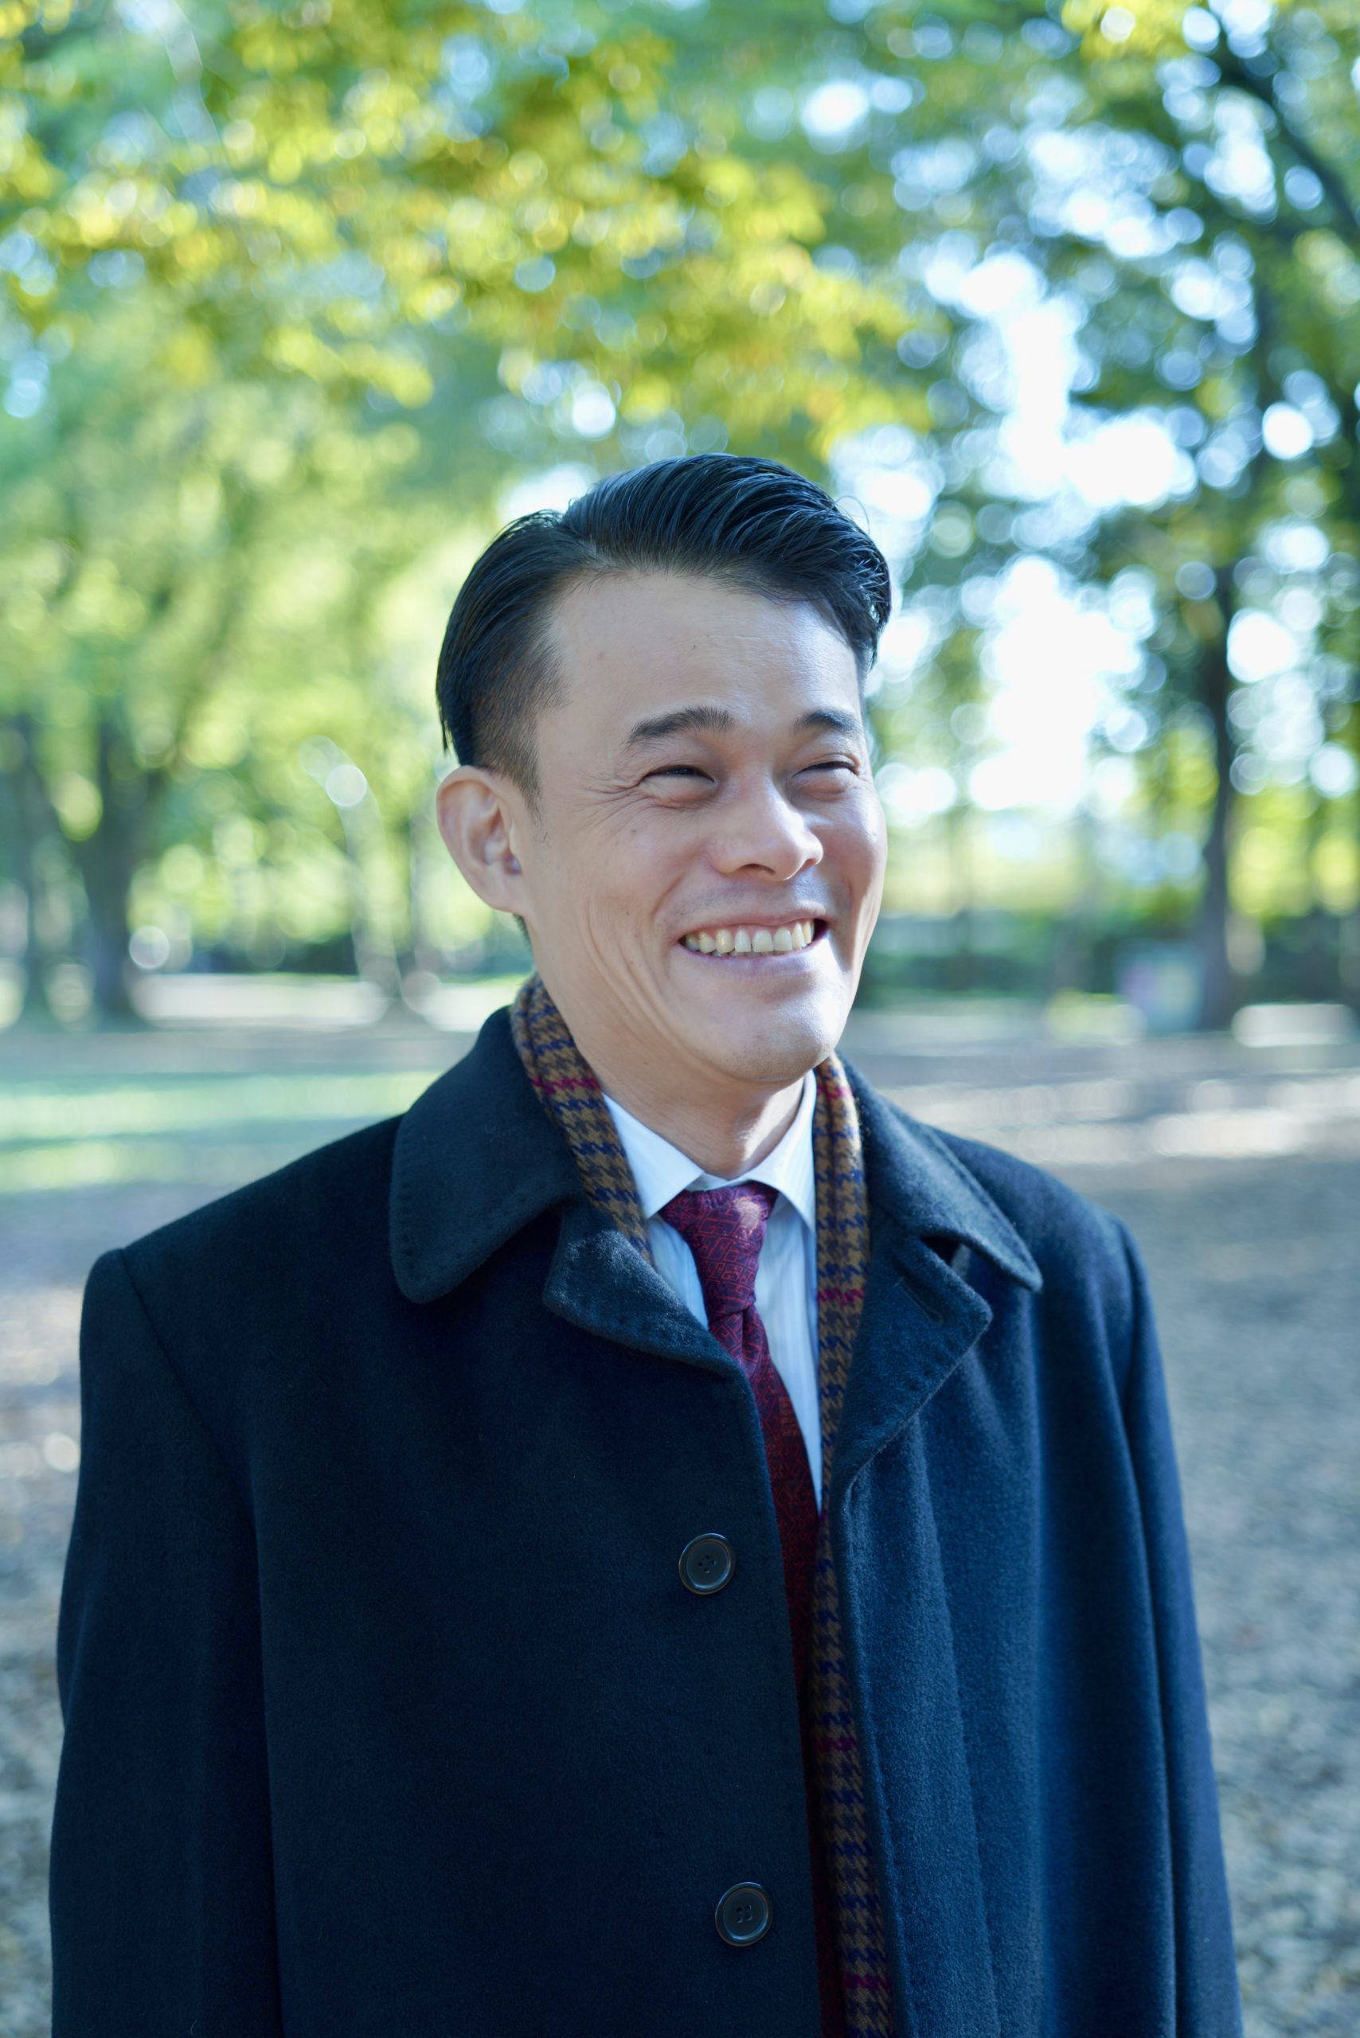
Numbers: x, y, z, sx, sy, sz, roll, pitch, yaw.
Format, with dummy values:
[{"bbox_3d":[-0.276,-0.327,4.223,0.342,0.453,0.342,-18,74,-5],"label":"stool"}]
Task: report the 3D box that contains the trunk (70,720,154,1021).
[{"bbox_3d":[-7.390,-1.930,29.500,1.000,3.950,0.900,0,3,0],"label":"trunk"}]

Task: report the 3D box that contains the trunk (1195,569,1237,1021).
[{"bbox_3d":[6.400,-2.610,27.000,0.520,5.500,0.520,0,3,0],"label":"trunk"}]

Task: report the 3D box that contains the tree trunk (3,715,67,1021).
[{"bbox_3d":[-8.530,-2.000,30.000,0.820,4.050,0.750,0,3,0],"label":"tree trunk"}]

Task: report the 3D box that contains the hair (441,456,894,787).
[{"bbox_3d":[-0.007,-0.150,0.975,0.185,0.185,0.215,-5,-1,-28],"label":"hair"}]

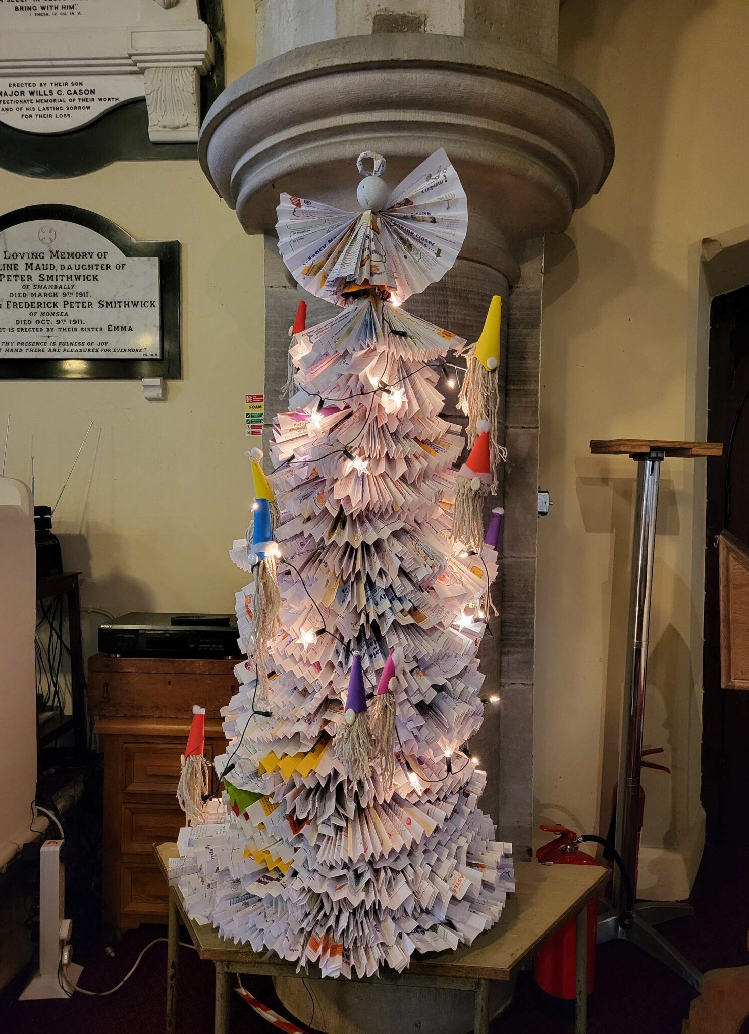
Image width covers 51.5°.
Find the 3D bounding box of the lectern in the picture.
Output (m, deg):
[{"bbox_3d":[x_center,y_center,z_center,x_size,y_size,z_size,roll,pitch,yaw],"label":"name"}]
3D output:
[{"bbox_3d":[0.760,0.507,2.298,0.520,1.475,0.500,1,1,-3],"label":"lectern"}]

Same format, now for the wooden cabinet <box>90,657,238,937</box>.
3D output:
[{"bbox_3d":[-0.592,0.817,2.452,0.475,0.820,0.380,1,1,3],"label":"wooden cabinet"}]

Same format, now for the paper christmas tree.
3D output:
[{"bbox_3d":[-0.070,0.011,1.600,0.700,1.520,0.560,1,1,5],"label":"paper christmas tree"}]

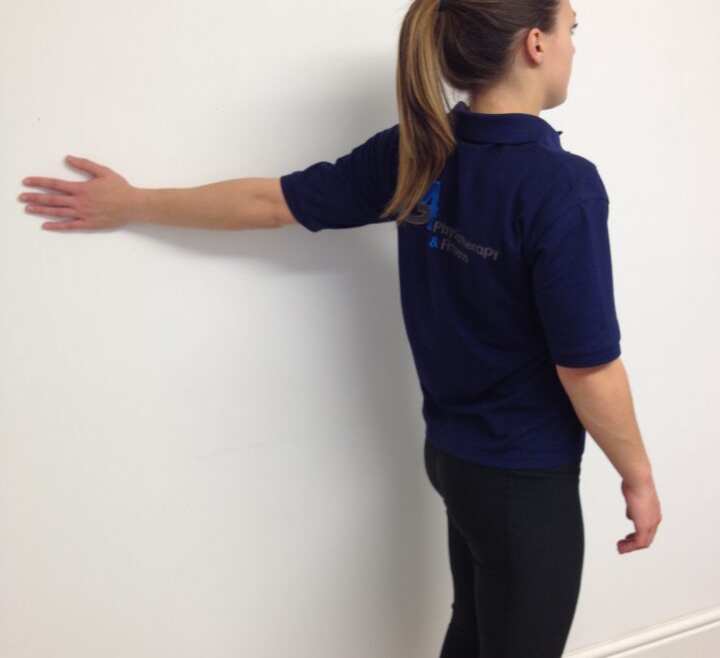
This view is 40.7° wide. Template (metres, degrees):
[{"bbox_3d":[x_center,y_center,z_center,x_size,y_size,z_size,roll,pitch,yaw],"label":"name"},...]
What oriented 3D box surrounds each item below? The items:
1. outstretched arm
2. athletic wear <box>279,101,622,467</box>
[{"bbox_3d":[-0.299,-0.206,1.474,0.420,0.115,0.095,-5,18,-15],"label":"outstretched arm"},{"bbox_3d":[0.151,-0.069,1.539,0.530,0.560,0.350,12,21,34],"label":"athletic wear"}]

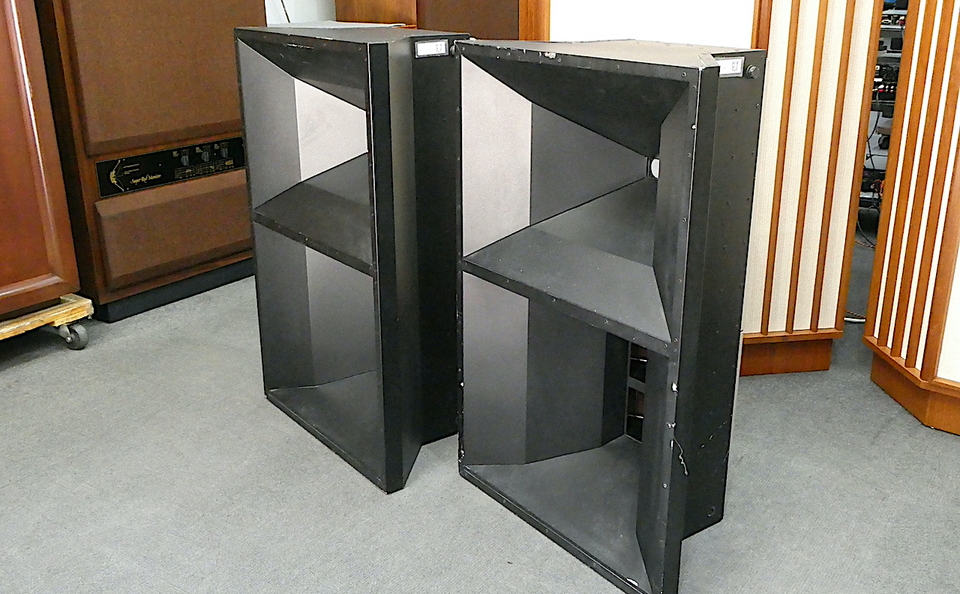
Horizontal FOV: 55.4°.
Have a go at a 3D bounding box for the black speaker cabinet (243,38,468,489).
[{"bbox_3d":[-0.236,-0.122,2.027,0.317,0.890,0.574,-14,24,-34],"label":"black speaker cabinet"}]

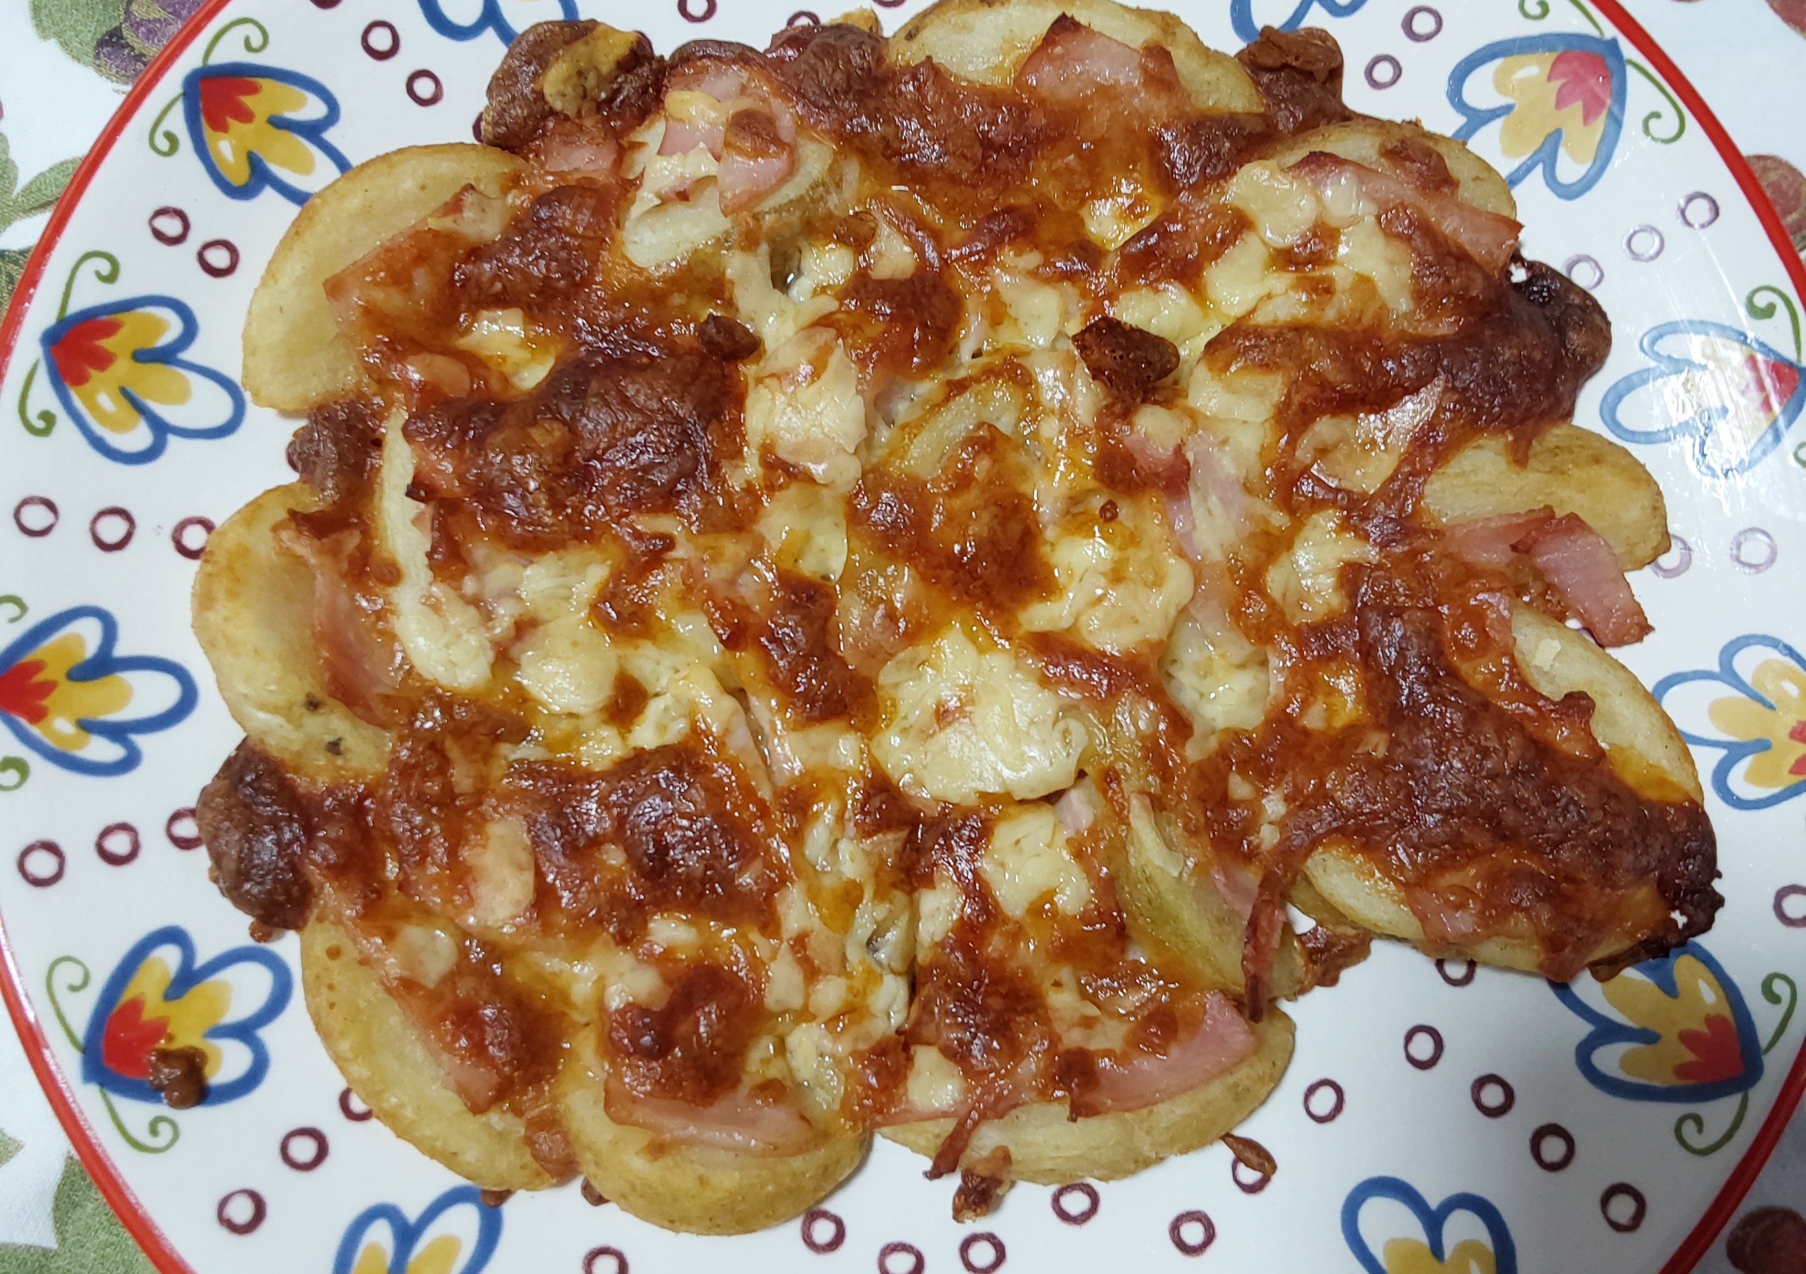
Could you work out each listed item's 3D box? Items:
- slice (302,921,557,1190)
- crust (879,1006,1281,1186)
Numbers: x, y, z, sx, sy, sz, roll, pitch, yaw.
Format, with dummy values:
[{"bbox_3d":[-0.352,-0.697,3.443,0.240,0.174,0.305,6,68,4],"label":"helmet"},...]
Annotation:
[{"bbox_3d":[-0.063,0.057,0.198,0.049,0.015,0.017,44,81,7],"label":"slice"},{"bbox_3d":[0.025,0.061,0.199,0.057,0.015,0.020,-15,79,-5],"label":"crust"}]

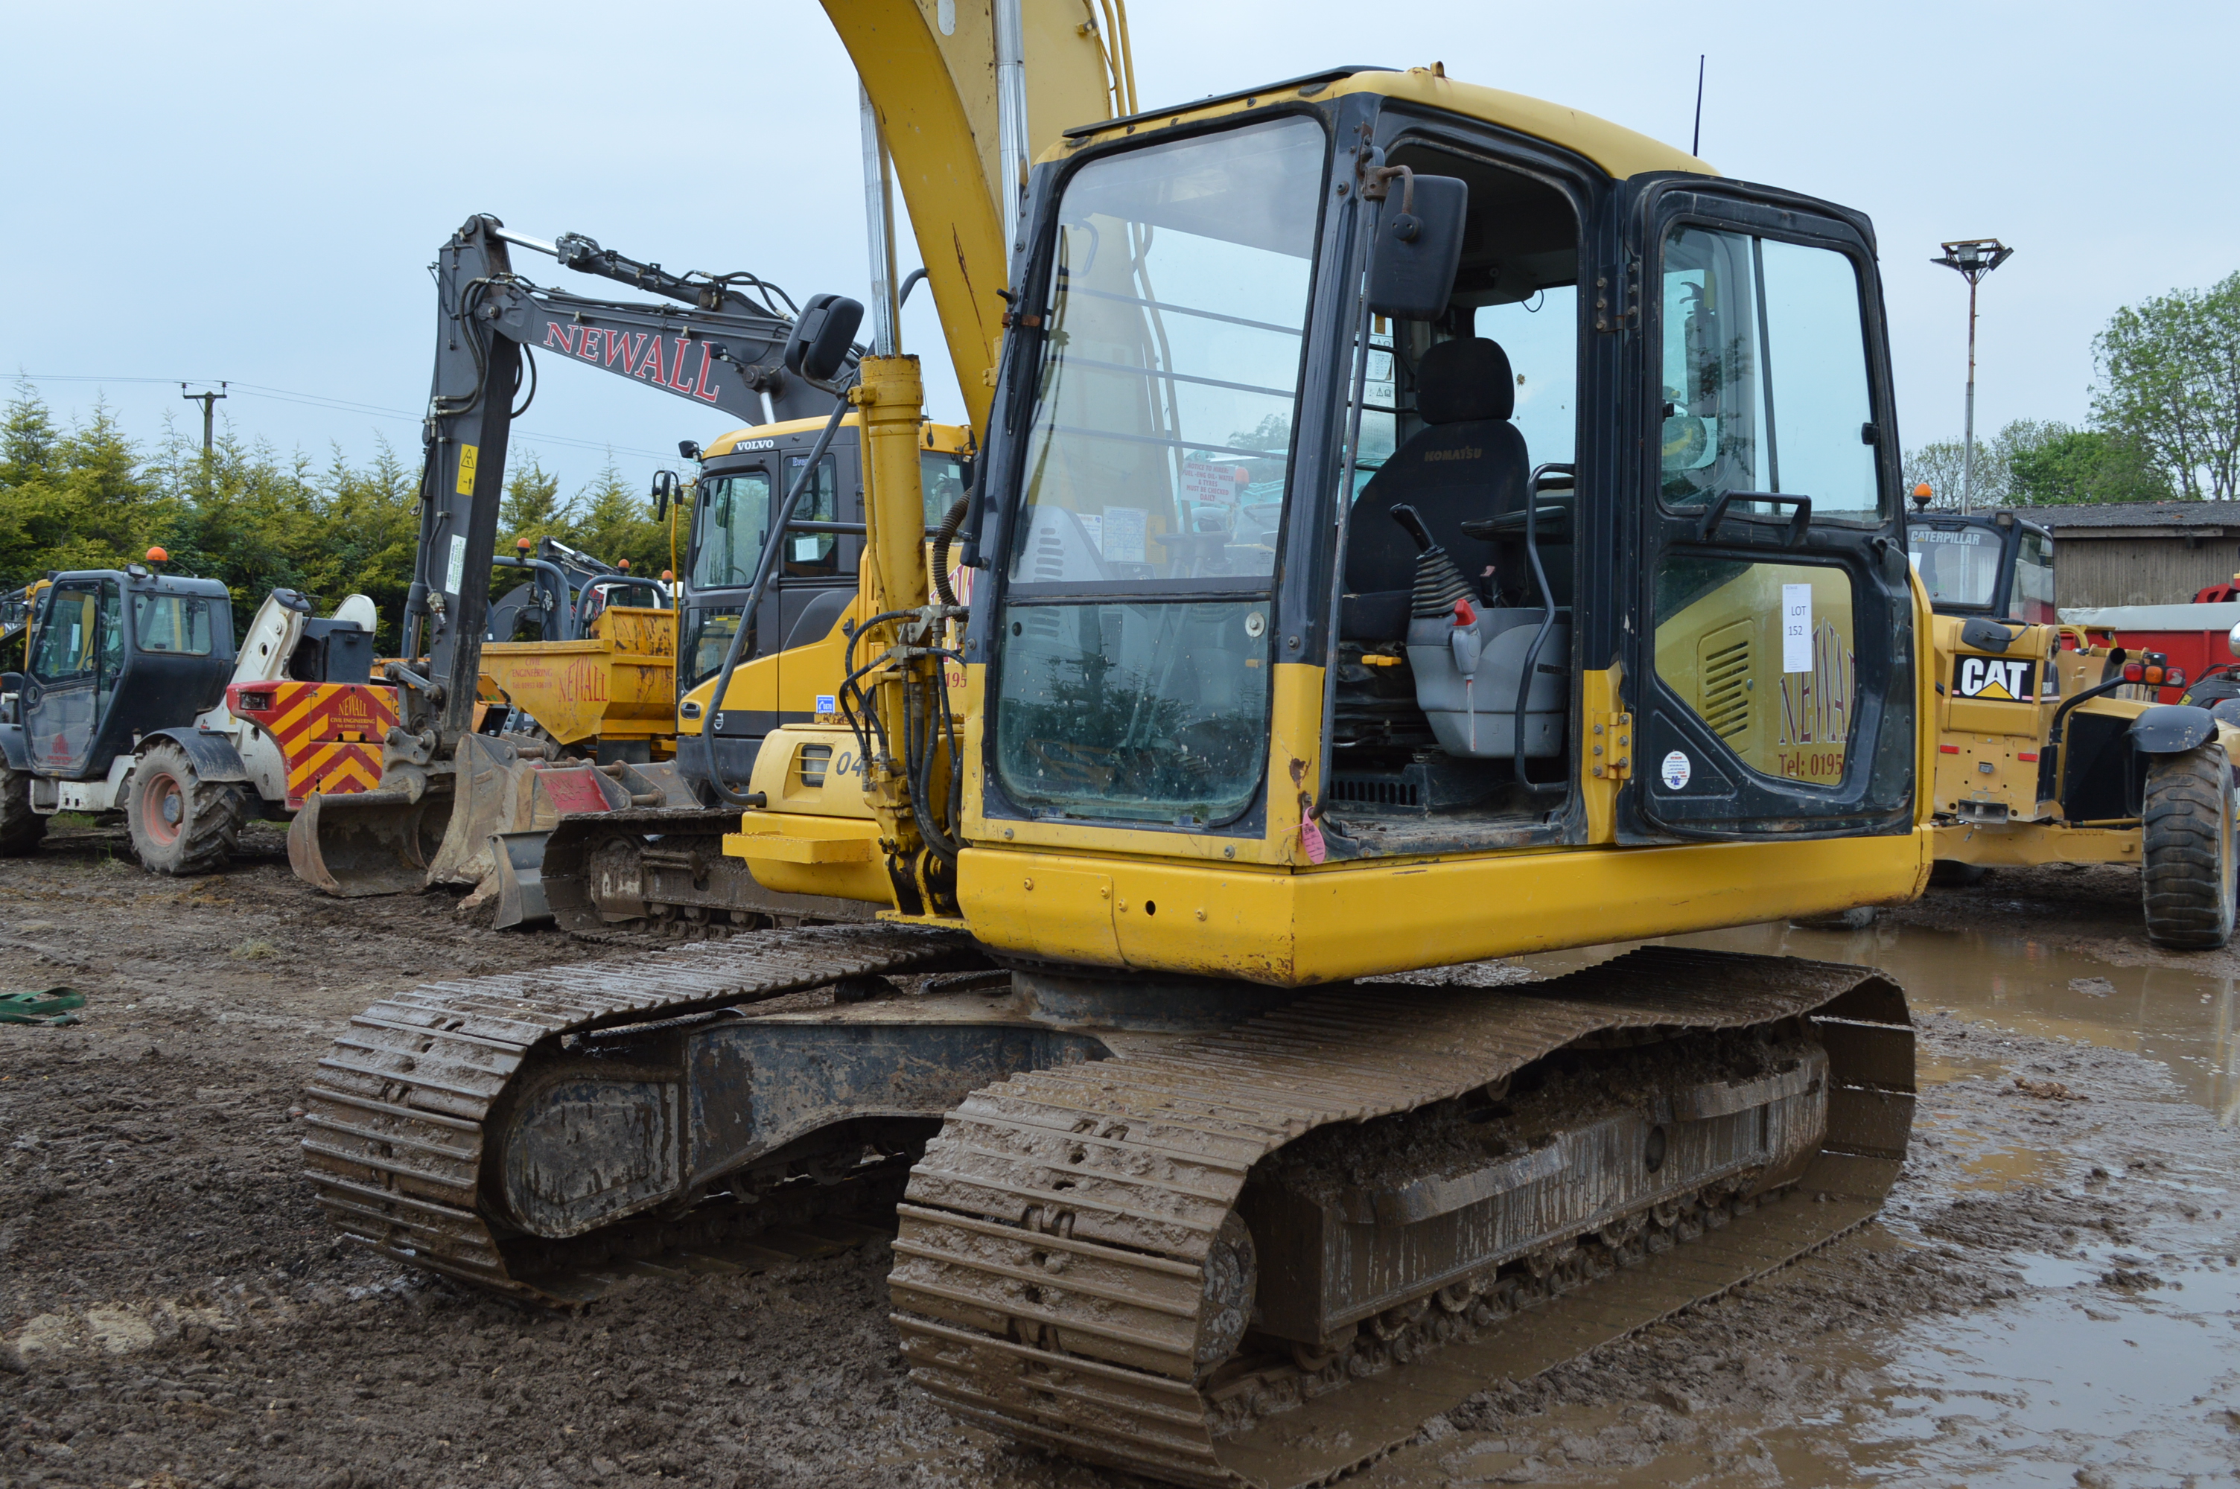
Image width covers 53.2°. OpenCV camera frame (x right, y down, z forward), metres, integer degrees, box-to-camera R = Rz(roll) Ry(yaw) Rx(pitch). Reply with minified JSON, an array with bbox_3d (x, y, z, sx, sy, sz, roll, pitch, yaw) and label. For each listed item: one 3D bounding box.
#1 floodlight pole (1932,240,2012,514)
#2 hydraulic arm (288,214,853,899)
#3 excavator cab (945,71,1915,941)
[{"bbox_3d":[12.981,-3.358,33.938,1.200,8.600,1.200,1,1,0],"label":"floodlight pole"},{"bbox_3d":[-3.413,-1.287,15.071,5.300,4.700,1.200,2,1,36],"label":"hydraulic arm"},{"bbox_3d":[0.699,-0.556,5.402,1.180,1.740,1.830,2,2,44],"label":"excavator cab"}]

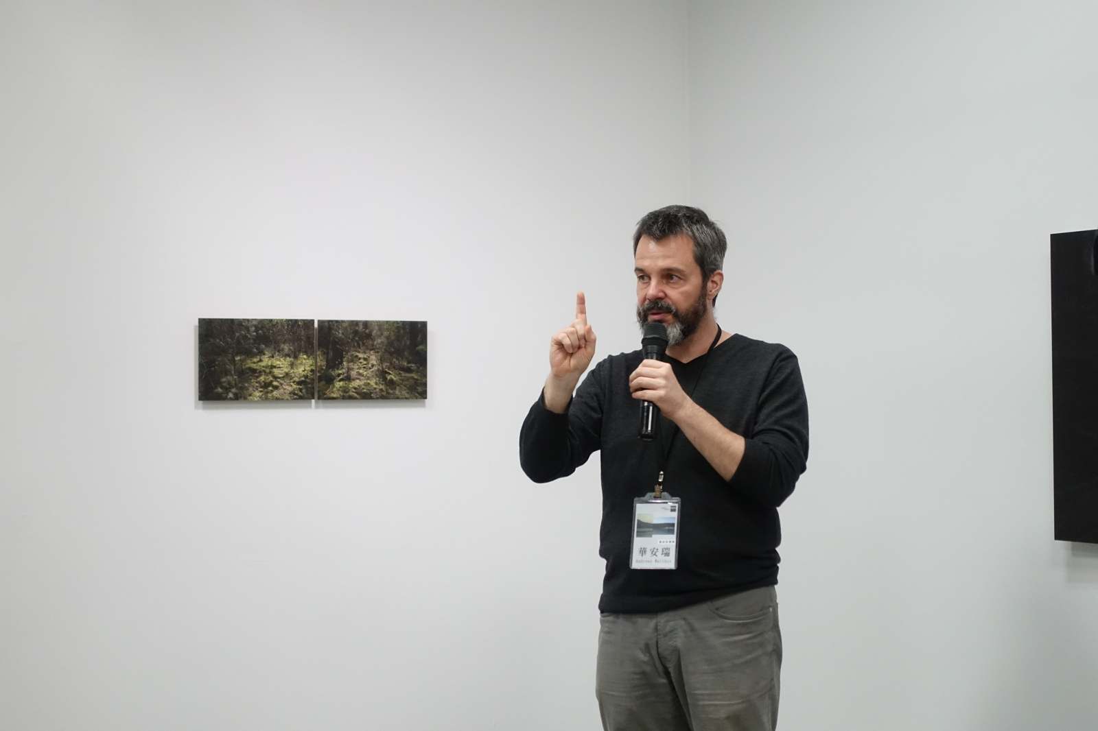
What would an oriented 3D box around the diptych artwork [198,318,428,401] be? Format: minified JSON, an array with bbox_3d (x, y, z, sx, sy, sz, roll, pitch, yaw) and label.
[{"bbox_3d":[-0.650,-0.015,5.739,0.674,0.222,0.026,0,-1,-28],"label":"diptych artwork"}]

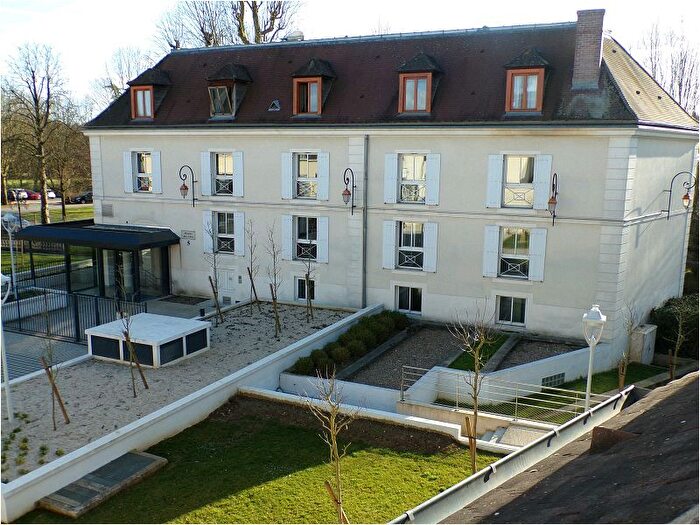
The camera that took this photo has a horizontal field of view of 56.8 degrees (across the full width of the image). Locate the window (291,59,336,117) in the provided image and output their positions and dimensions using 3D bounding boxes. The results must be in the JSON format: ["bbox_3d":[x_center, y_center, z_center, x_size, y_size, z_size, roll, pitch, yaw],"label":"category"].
[{"bbox_3d":[-1.602,-7.718,28.511,1.562,2.444,1.462,5,10,24],"label":"window"}]

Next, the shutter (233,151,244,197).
[{"bbox_3d":[-5.126,-4.031,29.858,0.554,2.051,0.055,5,10,24],"label":"shutter"}]

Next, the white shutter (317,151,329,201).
[{"bbox_3d":[-1.106,-3.523,26.664,0.524,1.930,0.045,5,10,23],"label":"white shutter"}]

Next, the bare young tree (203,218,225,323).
[{"bbox_3d":[-5.595,0.436,26.527,1.000,4.434,0.950,-1,9,-12],"label":"bare young tree"}]

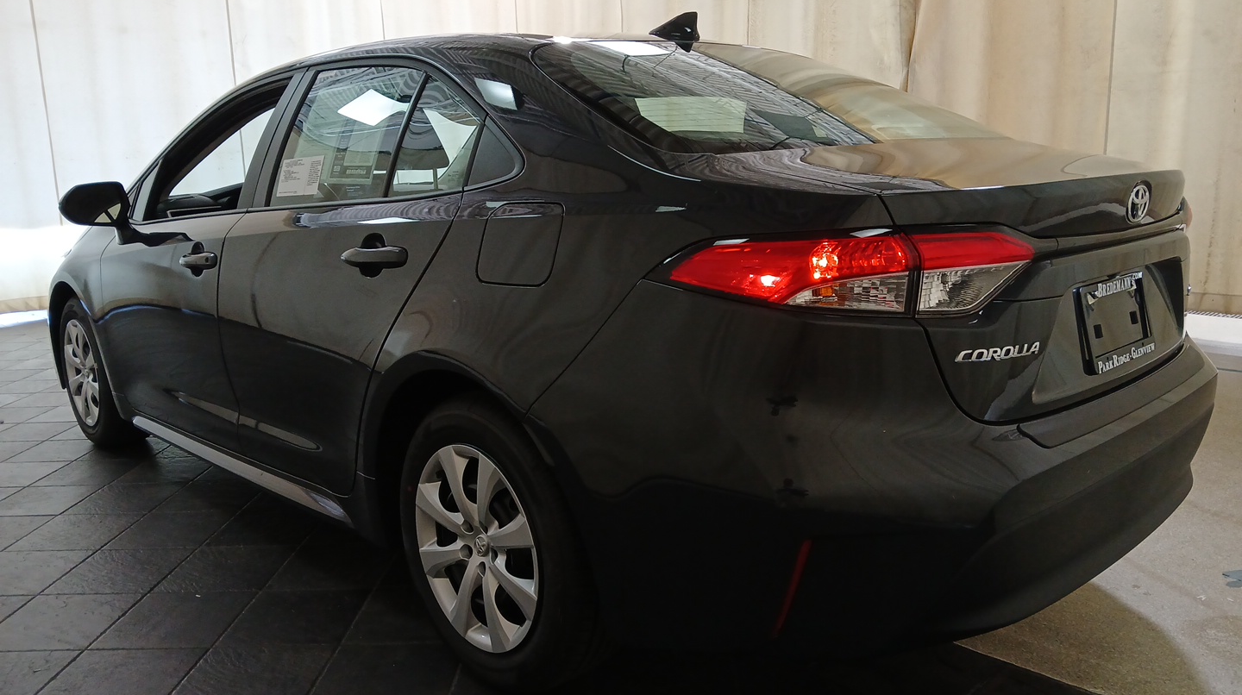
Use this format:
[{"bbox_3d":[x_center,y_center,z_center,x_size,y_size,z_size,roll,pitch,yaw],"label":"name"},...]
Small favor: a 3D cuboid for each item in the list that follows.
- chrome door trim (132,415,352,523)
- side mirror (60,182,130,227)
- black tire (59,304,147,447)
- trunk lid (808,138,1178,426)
[{"bbox_3d":[-1.233,0.339,2.872,0.055,0.080,1.600,-10,14,-44],"label":"chrome door trim"},{"bbox_3d":[-1.764,-0.478,3.120,0.210,0.146,0.130,-10,14,-44],"label":"side mirror"},{"bbox_3d":[-2.134,0.093,3.868,0.210,0.630,0.630,-10,14,-44],"label":"black tire"},{"bbox_3d":[0.777,-0.188,1.929,1.260,0.470,0.610,-10,14,-44],"label":"trunk lid"}]

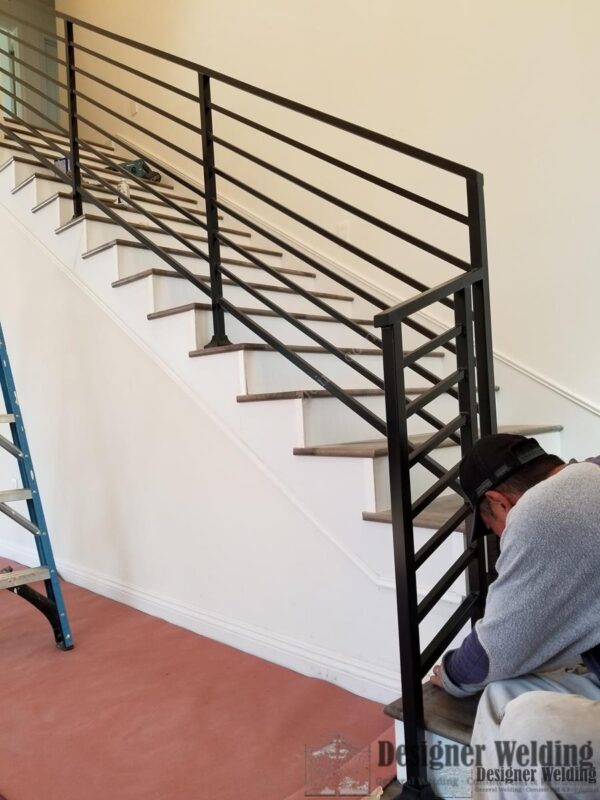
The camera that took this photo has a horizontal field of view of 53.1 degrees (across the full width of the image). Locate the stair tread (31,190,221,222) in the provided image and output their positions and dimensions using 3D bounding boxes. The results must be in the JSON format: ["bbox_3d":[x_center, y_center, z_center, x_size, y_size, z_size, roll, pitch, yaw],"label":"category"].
[{"bbox_3d":[-0.875,-1.033,3.568,0.331,0.024,1.263,-4,-1,45],"label":"stair tread"}]

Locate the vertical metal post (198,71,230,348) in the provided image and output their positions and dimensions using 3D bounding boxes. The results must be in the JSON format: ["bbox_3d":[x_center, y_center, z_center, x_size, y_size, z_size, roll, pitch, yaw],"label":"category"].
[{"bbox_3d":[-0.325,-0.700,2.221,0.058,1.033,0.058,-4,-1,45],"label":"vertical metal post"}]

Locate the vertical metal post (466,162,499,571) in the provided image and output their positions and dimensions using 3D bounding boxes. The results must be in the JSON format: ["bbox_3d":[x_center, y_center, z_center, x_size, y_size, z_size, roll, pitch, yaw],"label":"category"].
[{"bbox_3d":[0.458,-0.034,1.472,0.036,1.050,0.036,-4,-1,45],"label":"vertical metal post"}]

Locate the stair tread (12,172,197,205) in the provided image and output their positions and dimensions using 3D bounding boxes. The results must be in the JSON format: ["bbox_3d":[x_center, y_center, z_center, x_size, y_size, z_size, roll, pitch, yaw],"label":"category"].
[{"bbox_3d":[-1.078,-1.202,3.762,0.331,0.024,1.263,-4,-1,45],"label":"stair tread"}]

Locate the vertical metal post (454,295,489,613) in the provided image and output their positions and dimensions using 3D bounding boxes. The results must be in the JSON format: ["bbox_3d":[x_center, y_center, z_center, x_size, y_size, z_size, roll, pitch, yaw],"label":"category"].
[{"bbox_3d":[0.403,0.183,1.404,0.035,0.894,0.035,-4,-1,45],"label":"vertical metal post"}]

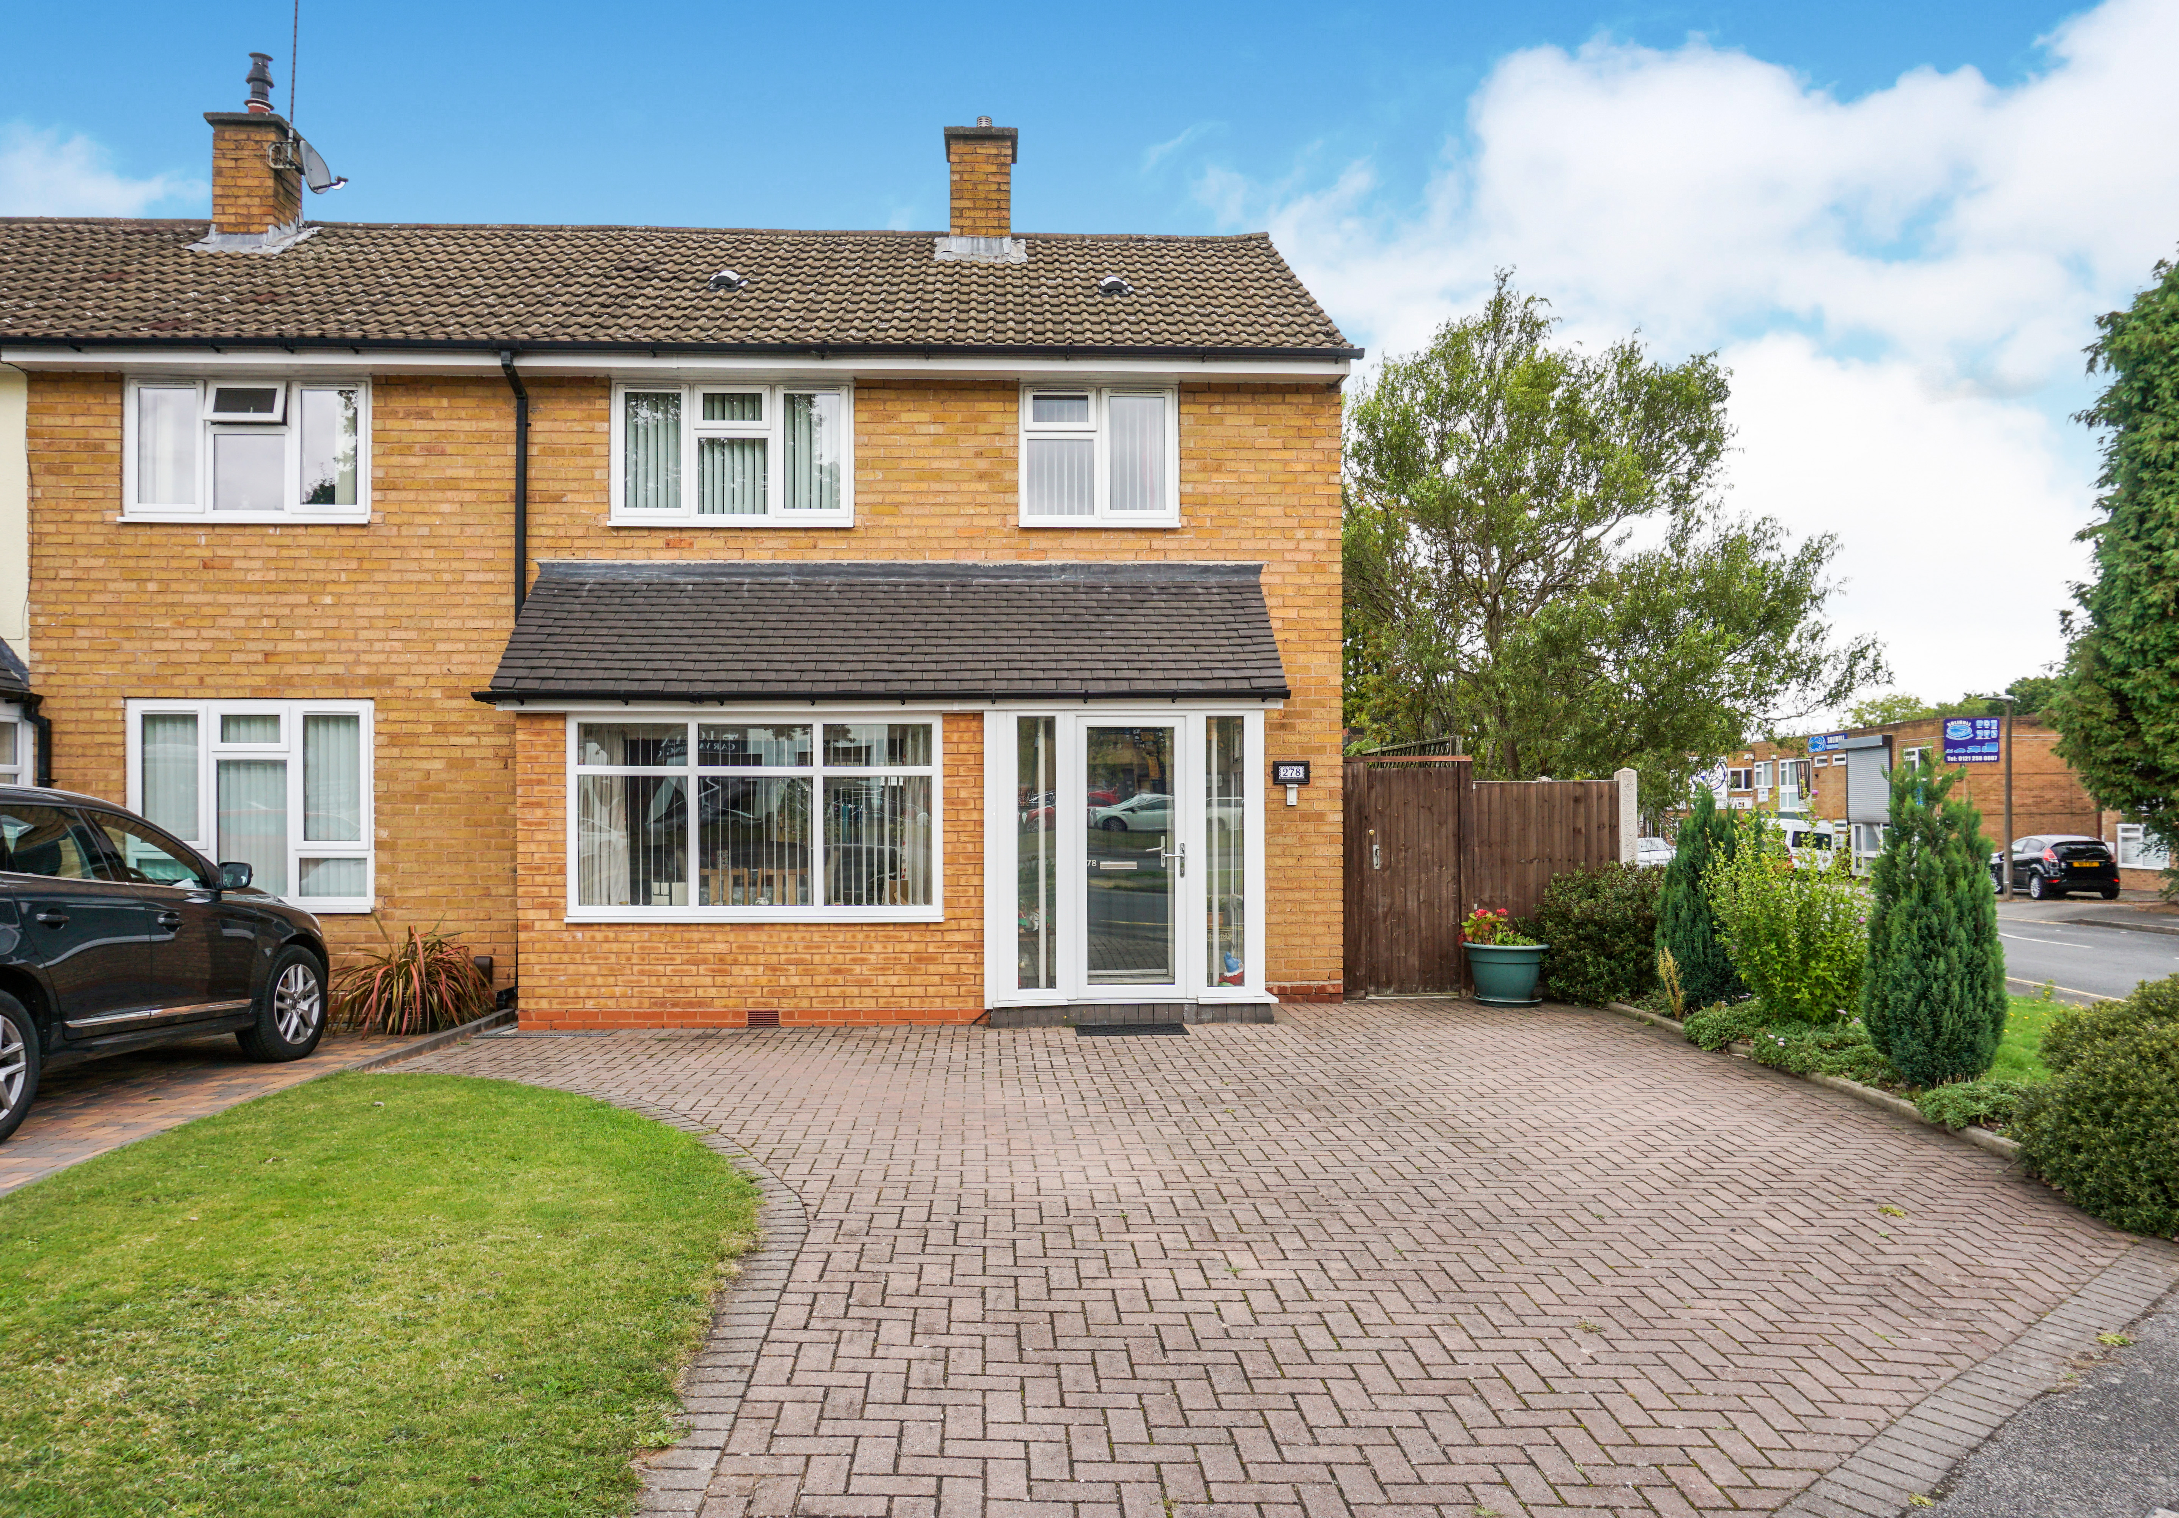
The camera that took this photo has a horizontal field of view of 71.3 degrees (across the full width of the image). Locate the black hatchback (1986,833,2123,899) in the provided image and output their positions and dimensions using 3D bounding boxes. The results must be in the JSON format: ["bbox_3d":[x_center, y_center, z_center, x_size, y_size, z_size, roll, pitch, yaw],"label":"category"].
[{"bbox_3d":[23.666,2.613,37.309,1.750,1.480,3.950,0,0,12],"label":"black hatchback"}]

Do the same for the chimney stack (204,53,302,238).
[{"bbox_3d":[-7.945,-5.820,14.530,0.680,1.840,0.670,0,0,-3],"label":"chimney stack"}]

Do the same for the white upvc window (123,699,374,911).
[{"bbox_3d":[-6.244,0.351,11.297,1.809,1.588,0.120,0,0,-3],"label":"white upvc window"}]

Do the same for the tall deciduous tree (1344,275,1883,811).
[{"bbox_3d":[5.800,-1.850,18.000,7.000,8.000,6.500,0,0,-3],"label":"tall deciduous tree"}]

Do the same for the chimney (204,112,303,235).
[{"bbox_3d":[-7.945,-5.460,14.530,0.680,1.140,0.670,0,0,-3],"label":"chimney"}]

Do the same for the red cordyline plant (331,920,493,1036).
[{"bbox_3d":[-4.889,1.579,10.950,1.150,0.840,1.000,0,0,-3],"label":"red cordyline plant"}]

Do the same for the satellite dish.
[{"bbox_3d":[-7.282,-5.631,14.400,0.450,0.530,0.510,0,0,6],"label":"satellite dish"}]

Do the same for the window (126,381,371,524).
[{"bbox_3d":[-6.272,-2.299,11.311,1.798,1.088,0.120,0,0,-3],"label":"window"}]

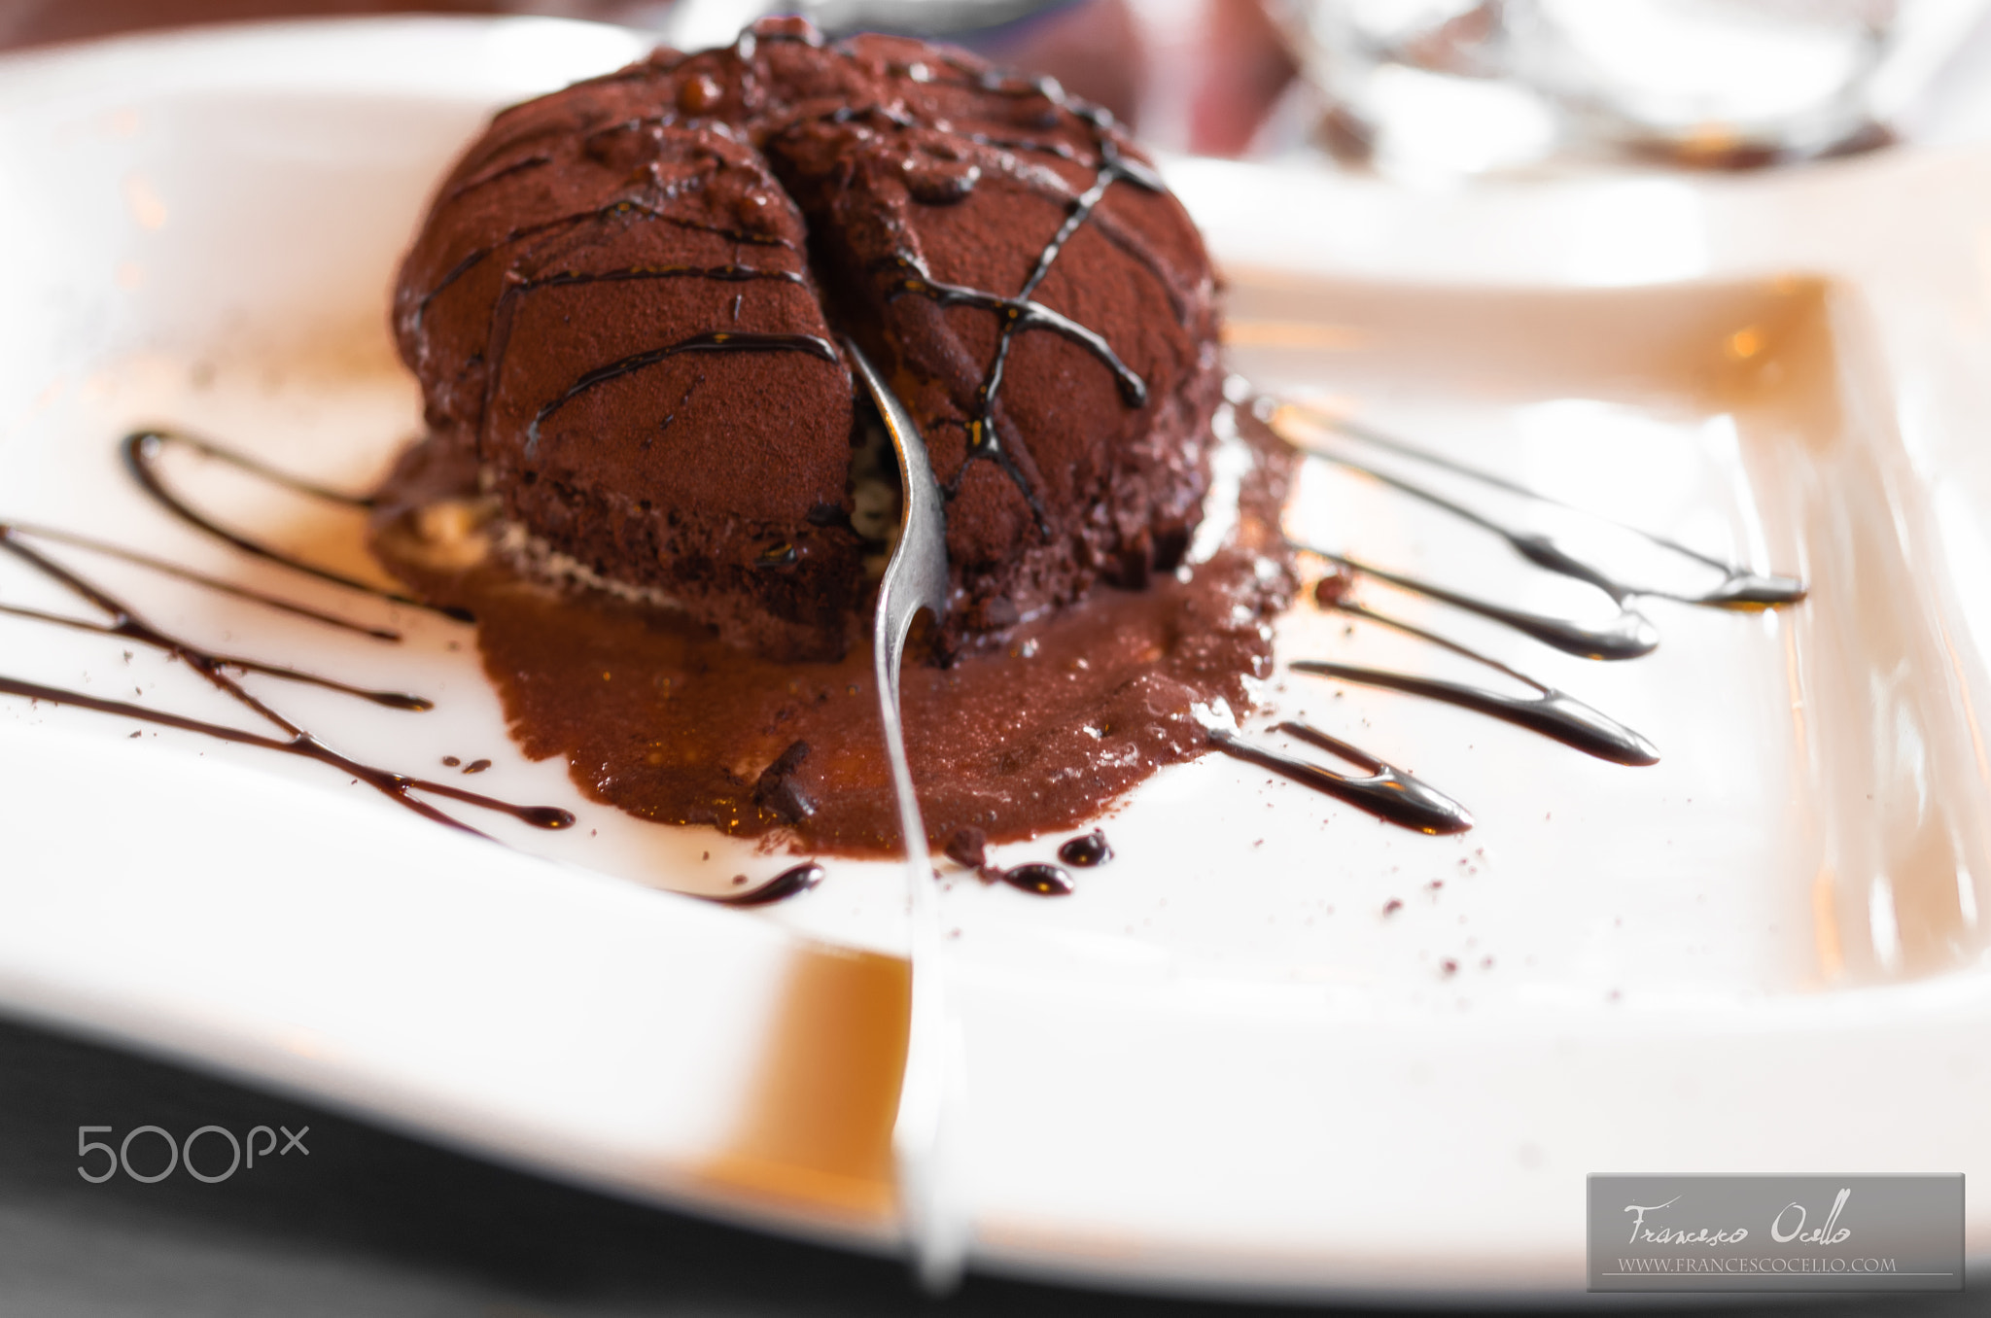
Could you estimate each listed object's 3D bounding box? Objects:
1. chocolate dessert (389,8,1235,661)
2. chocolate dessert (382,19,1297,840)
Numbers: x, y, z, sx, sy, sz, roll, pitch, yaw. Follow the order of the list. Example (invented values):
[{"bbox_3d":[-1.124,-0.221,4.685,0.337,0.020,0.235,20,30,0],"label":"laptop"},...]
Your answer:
[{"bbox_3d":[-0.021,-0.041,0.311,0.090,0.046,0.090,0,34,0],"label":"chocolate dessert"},{"bbox_3d":[-0.018,-0.034,0.301,0.103,0.046,0.117,0,34,0],"label":"chocolate dessert"}]

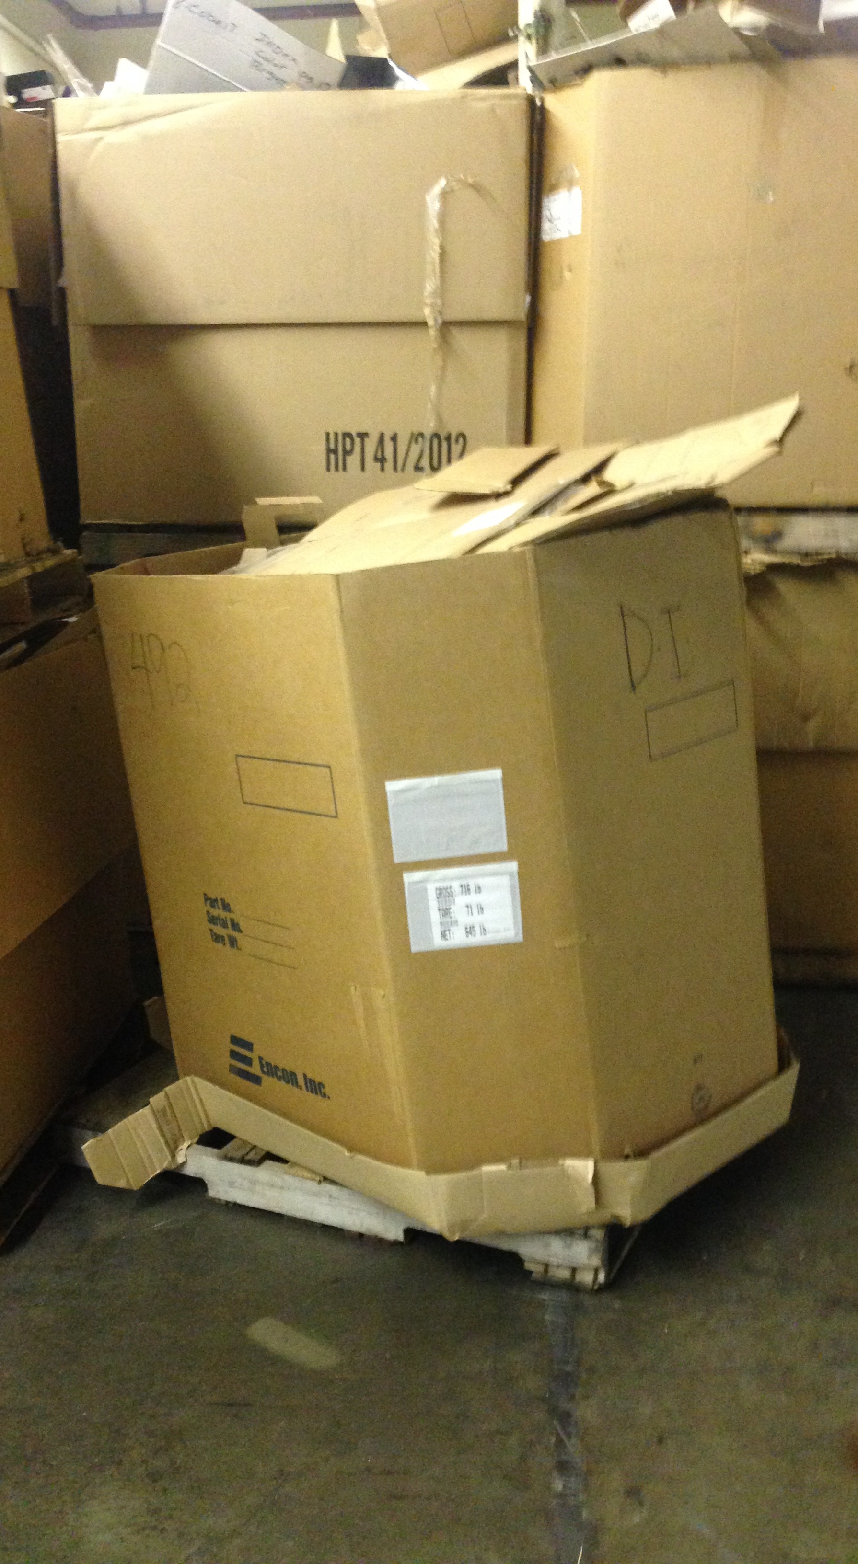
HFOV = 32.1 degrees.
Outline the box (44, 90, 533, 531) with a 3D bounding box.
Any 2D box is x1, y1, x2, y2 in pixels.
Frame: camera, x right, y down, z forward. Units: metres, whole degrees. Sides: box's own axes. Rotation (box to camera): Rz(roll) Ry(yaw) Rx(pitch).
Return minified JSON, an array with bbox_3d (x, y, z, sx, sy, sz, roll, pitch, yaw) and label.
[{"bbox_3d":[-0.310,-1.341,4.404,1.214,1.069,1.020,1,14,4],"label":"box"}]

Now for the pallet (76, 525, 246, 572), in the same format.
[{"bbox_3d":[-0.307,-0.757,4.548,1.214,0.134,1.016,1,14,4],"label":"pallet"}]

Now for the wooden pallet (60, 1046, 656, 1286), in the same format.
[{"bbox_3d":[-0.043,0.697,3.392,1.219,0.134,1.016,6,15,22],"label":"wooden pallet"}]

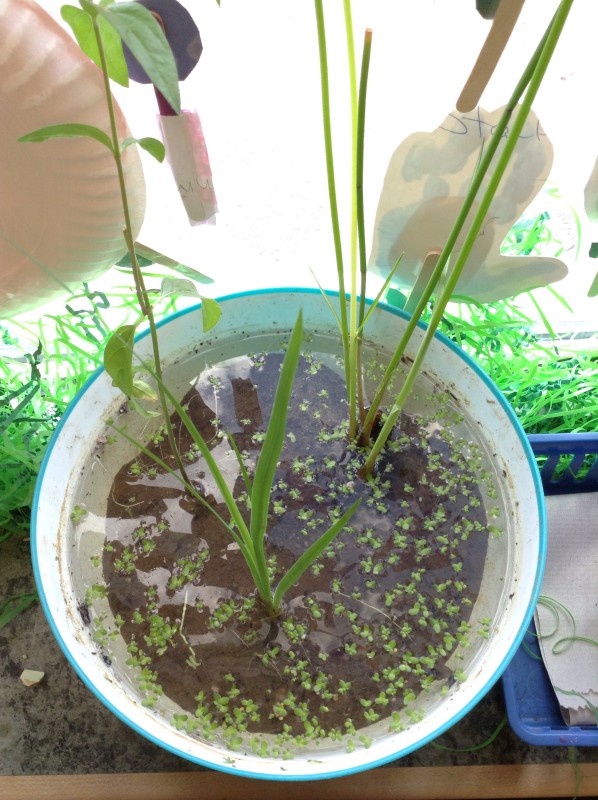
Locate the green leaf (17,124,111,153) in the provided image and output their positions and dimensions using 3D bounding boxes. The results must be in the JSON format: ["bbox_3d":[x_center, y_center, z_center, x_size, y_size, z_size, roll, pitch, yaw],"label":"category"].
[{"bbox_3d":[-0.110,-0.124,0.360,0.045,0.012,0.012,0,62,0],"label":"green leaf"}]

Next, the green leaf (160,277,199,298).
[{"bbox_3d":[-0.064,-0.061,0.410,0.020,0.008,0.013,9,62,-6],"label":"green leaf"}]

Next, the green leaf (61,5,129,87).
[{"bbox_3d":[-0.089,-0.156,0.335,0.018,0.008,0.039,-32,99,-3],"label":"green leaf"}]

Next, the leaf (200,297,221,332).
[{"bbox_3d":[-0.049,-0.047,0.420,0.008,0.023,0.011,12,42,13],"label":"leaf"}]

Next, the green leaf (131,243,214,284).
[{"bbox_3d":[-0.094,-0.101,0.570,0.074,0.012,0.006,22,55,-35],"label":"green leaf"}]

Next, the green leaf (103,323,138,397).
[{"bbox_3d":[-0.097,-0.022,0.415,0.019,0.047,0.011,-3,37,-10],"label":"green leaf"}]

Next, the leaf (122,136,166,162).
[{"bbox_3d":[-0.073,-0.118,0.360,0.020,0.011,0.012,0,62,0],"label":"leaf"}]

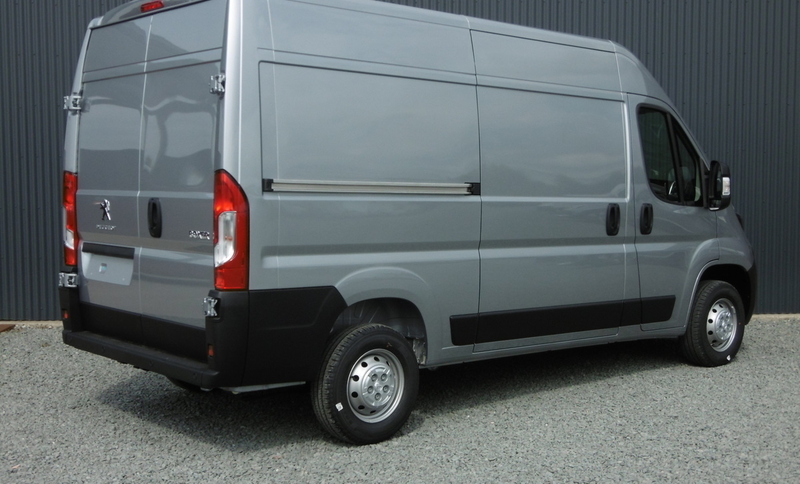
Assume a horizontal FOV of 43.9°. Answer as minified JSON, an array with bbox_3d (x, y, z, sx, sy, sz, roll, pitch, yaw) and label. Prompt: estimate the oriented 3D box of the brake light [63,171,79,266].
[{"bbox_3d":[-2.041,-0.147,6.331,0.140,0.600,0.150,-2,4,-40],"label":"brake light"}]

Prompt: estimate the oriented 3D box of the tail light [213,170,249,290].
[{"bbox_3d":[-0.836,-0.055,4.918,0.140,0.600,0.150,-2,4,-40],"label":"tail light"}]

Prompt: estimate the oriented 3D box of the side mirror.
[{"bbox_3d":[2.333,-0.415,7.301,0.140,0.365,0.200,-2,4,-40],"label":"side mirror"}]

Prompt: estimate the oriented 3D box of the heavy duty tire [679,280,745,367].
[{"bbox_3d":[2.445,0.643,7.808,0.684,0.684,0.220,-2,4,-40],"label":"heavy duty tire"}]

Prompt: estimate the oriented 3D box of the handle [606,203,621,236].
[{"bbox_3d":[1.452,-0.152,6.737,0.115,0.219,0.050,-2,4,-40],"label":"handle"}]

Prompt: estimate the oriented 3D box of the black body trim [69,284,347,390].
[{"bbox_3d":[-1.250,0.430,5.819,0.795,0.505,2.000,-2,4,-40],"label":"black body trim"}]

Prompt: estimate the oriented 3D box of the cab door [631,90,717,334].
[{"bbox_3d":[1.982,-0.218,7.304,1.060,1.680,0.210,-2,4,-40],"label":"cab door"}]

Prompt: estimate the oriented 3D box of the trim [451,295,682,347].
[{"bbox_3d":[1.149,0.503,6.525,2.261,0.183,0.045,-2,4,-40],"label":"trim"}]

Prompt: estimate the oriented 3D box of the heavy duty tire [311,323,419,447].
[{"bbox_3d":[-0.192,0.794,5.588,0.684,0.684,0.220,-2,4,-40],"label":"heavy duty tire"}]

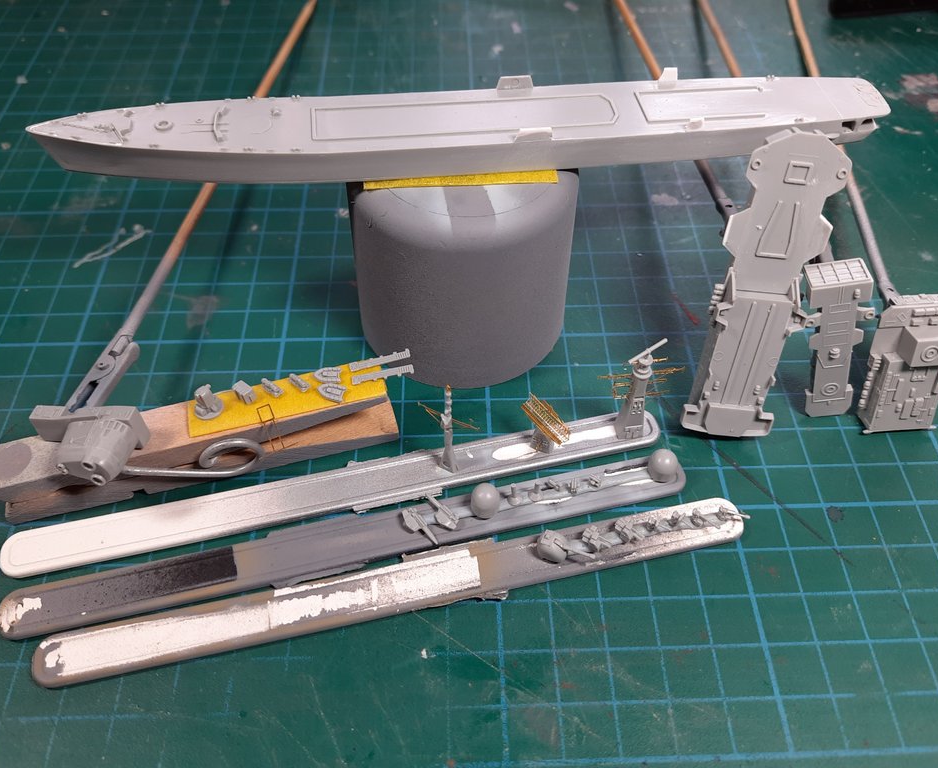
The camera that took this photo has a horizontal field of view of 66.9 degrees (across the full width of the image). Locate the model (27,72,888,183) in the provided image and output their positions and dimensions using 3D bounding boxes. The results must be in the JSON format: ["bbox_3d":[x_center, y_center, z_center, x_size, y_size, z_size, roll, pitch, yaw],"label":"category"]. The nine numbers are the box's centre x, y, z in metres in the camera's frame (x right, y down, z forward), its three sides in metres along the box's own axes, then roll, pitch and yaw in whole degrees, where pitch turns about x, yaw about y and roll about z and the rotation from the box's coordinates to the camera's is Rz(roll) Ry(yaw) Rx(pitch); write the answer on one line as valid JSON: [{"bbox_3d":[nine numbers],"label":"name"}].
[{"bbox_3d":[0.001,-0.054,0.149,0.176,0.013,0.021,-4,52,-4],"label":"model"}]

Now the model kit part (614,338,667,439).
[{"bbox_3d":[0.035,0.002,0.150,0.009,0.027,0.006,-5,52,-5],"label":"model kit part"}]

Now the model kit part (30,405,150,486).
[{"bbox_3d":[-0.075,0.012,0.138,0.021,0.010,0.013,0,47,-3],"label":"model kit part"}]

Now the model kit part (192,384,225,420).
[{"bbox_3d":[-0.054,0.003,0.145,0.006,0.006,0.006,21,56,20],"label":"model kit part"}]

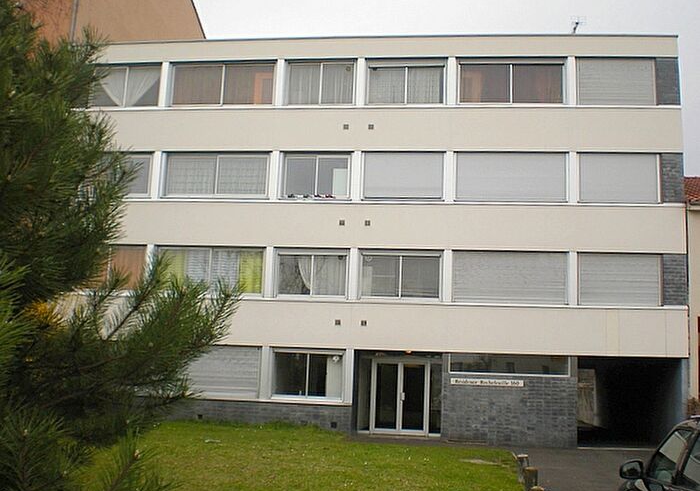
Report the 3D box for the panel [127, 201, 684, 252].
[{"bbox_3d":[0.287,-0.601,21.867,17.774,1.373,0.250,1,-10,7],"label":"panel"}]

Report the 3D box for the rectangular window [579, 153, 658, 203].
[{"bbox_3d":[7.455,-1.867,21.293,2.199,1.441,0.150,1,-10,7],"label":"rectangular window"}]

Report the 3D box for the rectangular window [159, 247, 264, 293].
[{"bbox_3d":[-3.886,0.703,21.630,2.989,1.237,0.130,1,-9,7],"label":"rectangular window"}]

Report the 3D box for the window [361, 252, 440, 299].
[{"bbox_3d":[1.396,0.856,20.941,2.193,1.246,0.120,1,-9,7],"label":"window"}]

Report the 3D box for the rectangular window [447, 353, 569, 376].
[{"bbox_3d":[4.194,3.145,20.264,3.141,0.546,0.100,1,-9,7],"label":"rectangular window"}]

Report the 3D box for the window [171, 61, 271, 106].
[{"bbox_3d":[-3.683,-4.706,22.446,2.977,1.311,0.130,1,-9,7],"label":"window"}]

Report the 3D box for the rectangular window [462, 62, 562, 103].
[{"bbox_3d":[4.504,-4.522,21.494,2.898,1.239,0.120,1,-9,7],"label":"rectangular window"}]

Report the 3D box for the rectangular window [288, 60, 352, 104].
[{"bbox_3d":[-0.835,-4.633,22.137,1.984,1.299,0.120,1,-9,7],"label":"rectangular window"}]

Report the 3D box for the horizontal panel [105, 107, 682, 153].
[{"bbox_3d":[0.396,-3.389,22.350,17.781,1.322,0.250,1,-10,7],"label":"horizontal panel"}]

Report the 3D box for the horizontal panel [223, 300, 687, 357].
[{"bbox_3d":[0.164,2.190,21.386,17.738,1.396,0.250,1,-10,7],"label":"horizontal panel"}]

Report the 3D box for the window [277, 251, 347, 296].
[{"bbox_3d":[-1.090,0.790,21.862,2.097,1.412,0.150,1,-10,7],"label":"window"}]

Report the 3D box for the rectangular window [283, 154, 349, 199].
[{"bbox_3d":[-0.926,-1.899,21.682,1.880,1.260,0.120,1,-9,7],"label":"rectangular window"}]

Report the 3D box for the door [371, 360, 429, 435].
[{"bbox_3d":[1.432,4.342,22.012,1.686,2.083,0.100,1,-10,7],"label":"door"}]

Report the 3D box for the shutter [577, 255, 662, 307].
[{"bbox_3d":[7.062,0.892,20.201,2.055,1.324,0.100,1,-9,7],"label":"shutter"}]

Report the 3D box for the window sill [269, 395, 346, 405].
[{"bbox_3d":[-1.129,4.160,20.651,2.109,0.120,0.220,1,-9,7],"label":"window sill"}]

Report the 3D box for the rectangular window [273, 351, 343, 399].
[{"bbox_3d":[-1.143,3.521,20.854,1.868,1.211,0.130,1,-9,7],"label":"rectangular window"}]

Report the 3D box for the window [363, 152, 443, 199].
[{"bbox_3d":[1.510,-1.975,22.001,2.306,1.430,0.150,1,-10,7],"label":"window"}]

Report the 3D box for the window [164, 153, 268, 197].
[{"bbox_3d":[-3.817,-2.000,22.042,2.985,1.274,0.130,1,-9,7],"label":"window"}]

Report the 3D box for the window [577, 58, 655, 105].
[{"bbox_3d":[7.241,-4.465,21.032,2.036,1.349,0.130,1,-9,7],"label":"window"}]

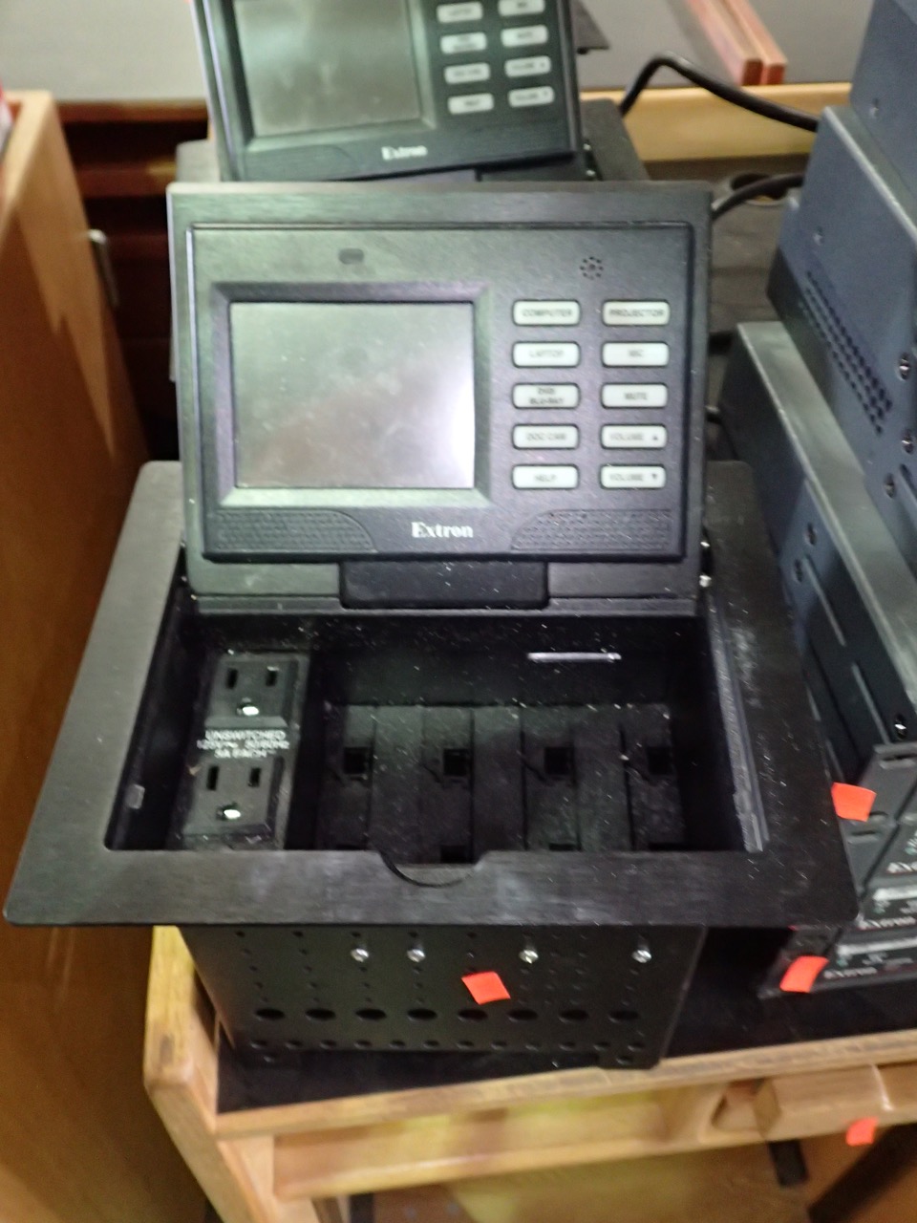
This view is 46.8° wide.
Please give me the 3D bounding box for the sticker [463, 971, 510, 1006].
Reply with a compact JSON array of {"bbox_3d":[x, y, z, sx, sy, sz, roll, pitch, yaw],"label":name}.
[{"bbox_3d":[0.009,0.124,0.349,0.013,0.024,0.002,-12,47,14],"label":"sticker"}]

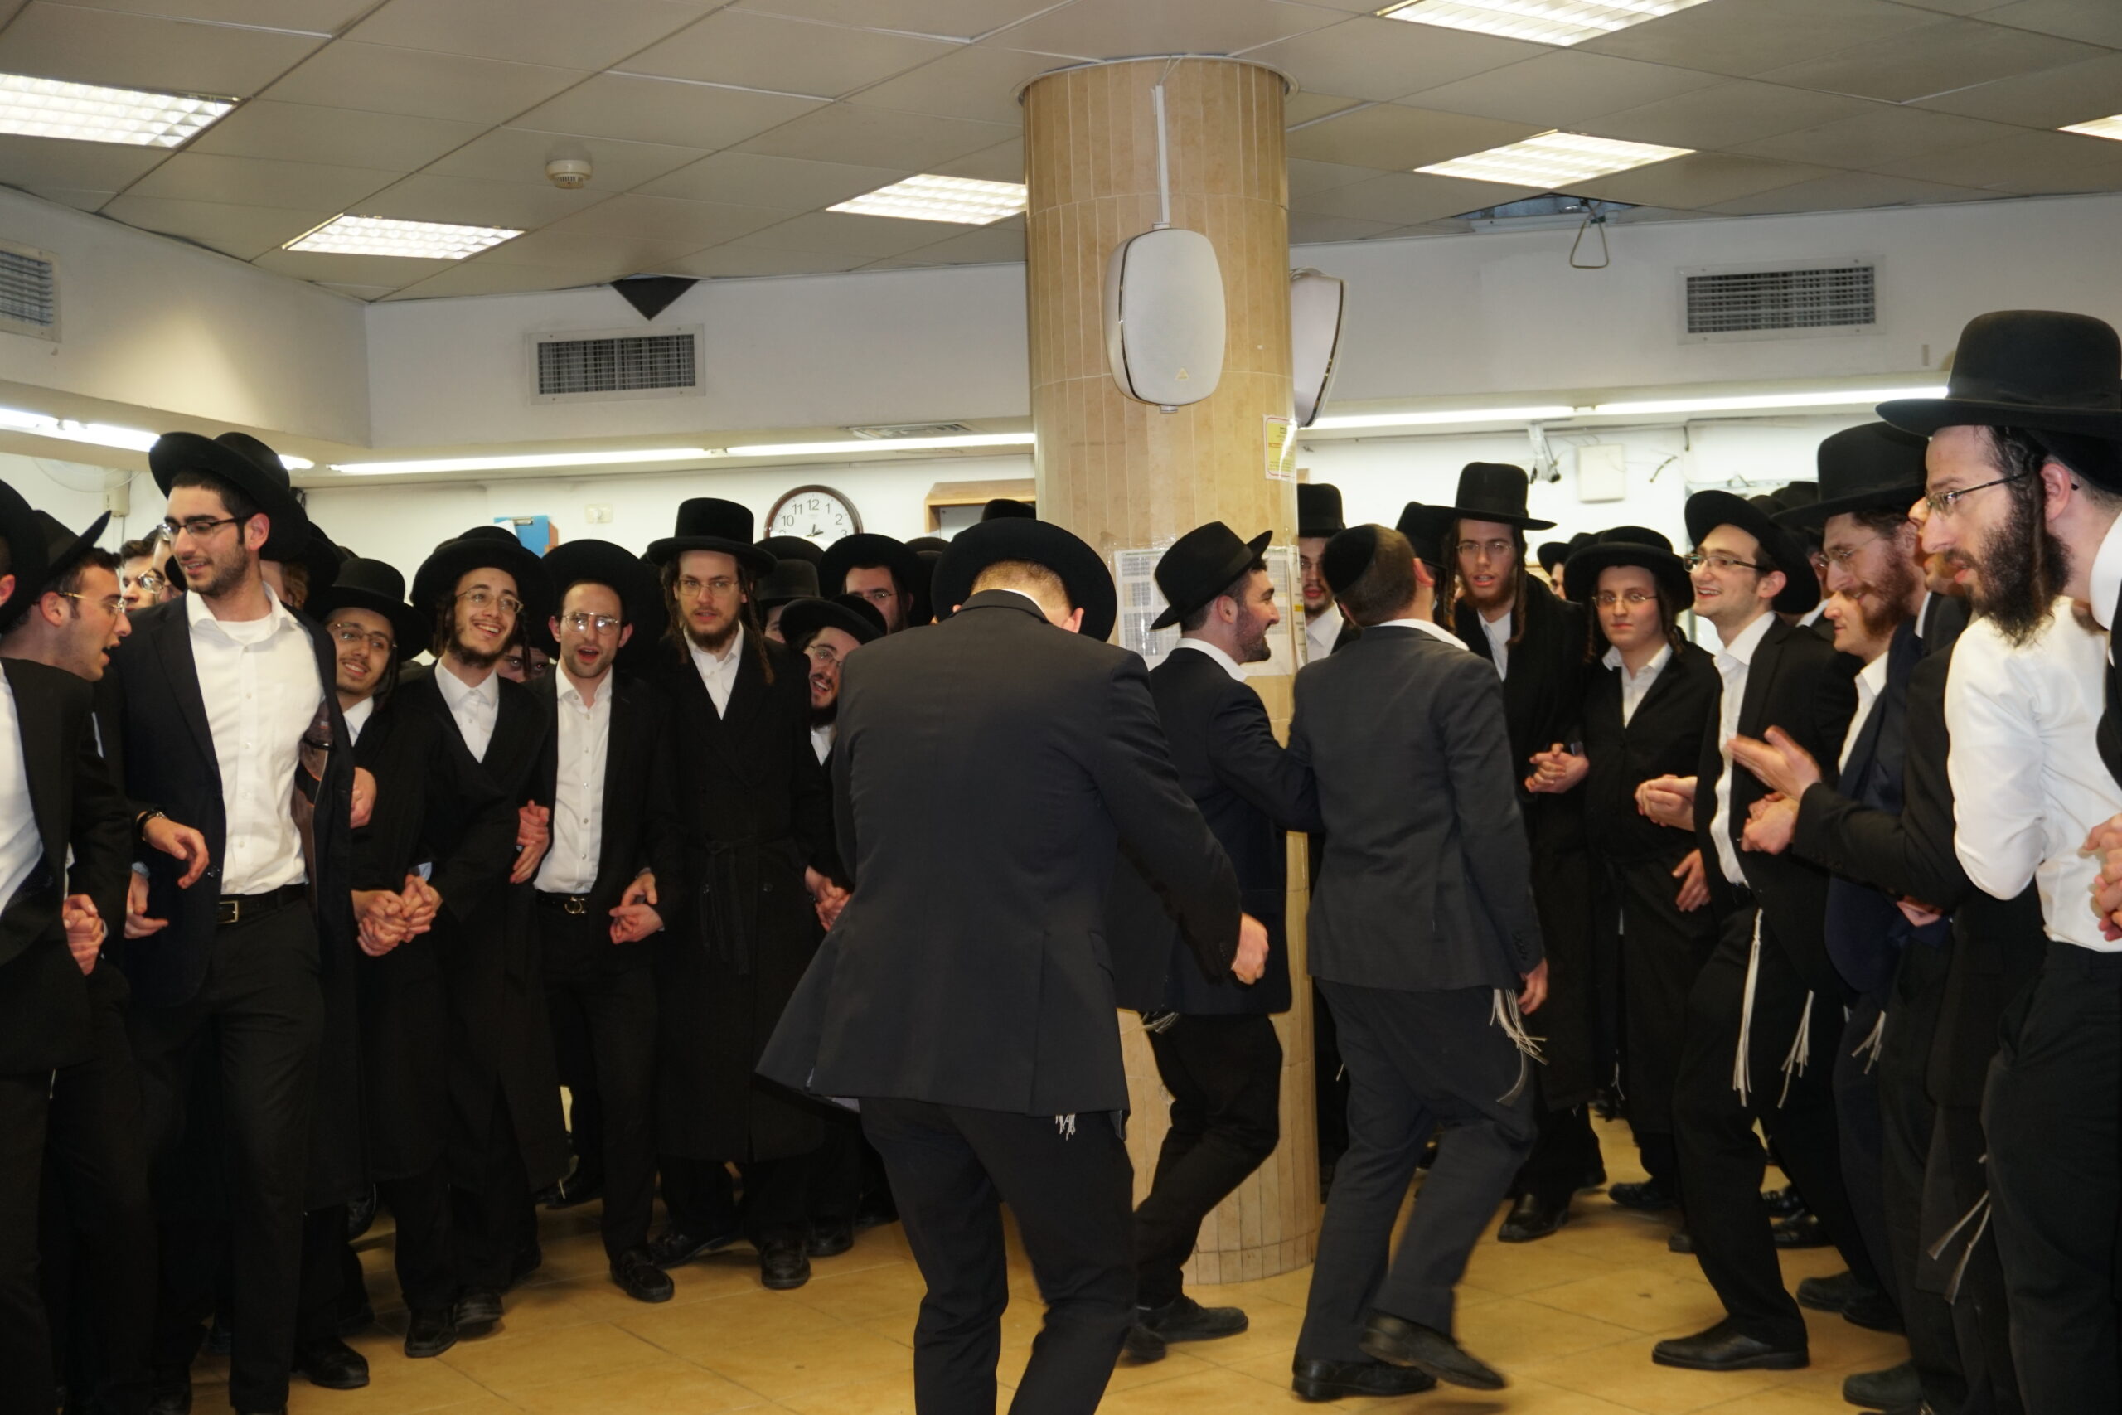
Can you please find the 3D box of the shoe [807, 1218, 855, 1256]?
[{"bbox_3d":[-0.567,1.285,5.880,0.110,0.100,0.290,-2,1,-2],"label":"shoe"}]

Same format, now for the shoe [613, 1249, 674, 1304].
[{"bbox_3d":[-0.978,1.298,5.511,0.106,0.110,0.290,-2,1,-28],"label":"shoe"}]

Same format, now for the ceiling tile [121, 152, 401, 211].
[{"bbox_3d":[-2.127,-1.413,6.320,0.600,0.020,0.600,-2,1,-35],"label":"ceiling tile"}]

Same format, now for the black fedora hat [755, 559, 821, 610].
[{"bbox_3d":[-0.733,-0.325,6.300,0.310,0.140,0.340,-2,1,-7],"label":"black fedora hat"}]

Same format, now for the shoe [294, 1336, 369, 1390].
[{"bbox_3d":[-1.525,1.327,4.885,0.106,0.110,0.290,-3,1,-43],"label":"shoe"}]

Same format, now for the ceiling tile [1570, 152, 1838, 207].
[{"bbox_3d":[1.857,-1.548,6.888,0.600,0.020,0.600,-2,1,-35],"label":"ceiling tile"}]

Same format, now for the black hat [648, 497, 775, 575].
[{"bbox_3d":[-0.837,-0.421,5.680,0.305,0.135,0.345,2,-9,2],"label":"black hat"}]

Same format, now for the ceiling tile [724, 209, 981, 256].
[{"bbox_3d":[-0.647,-1.478,7.345,0.600,0.020,0.600,-2,1,-35],"label":"ceiling tile"}]

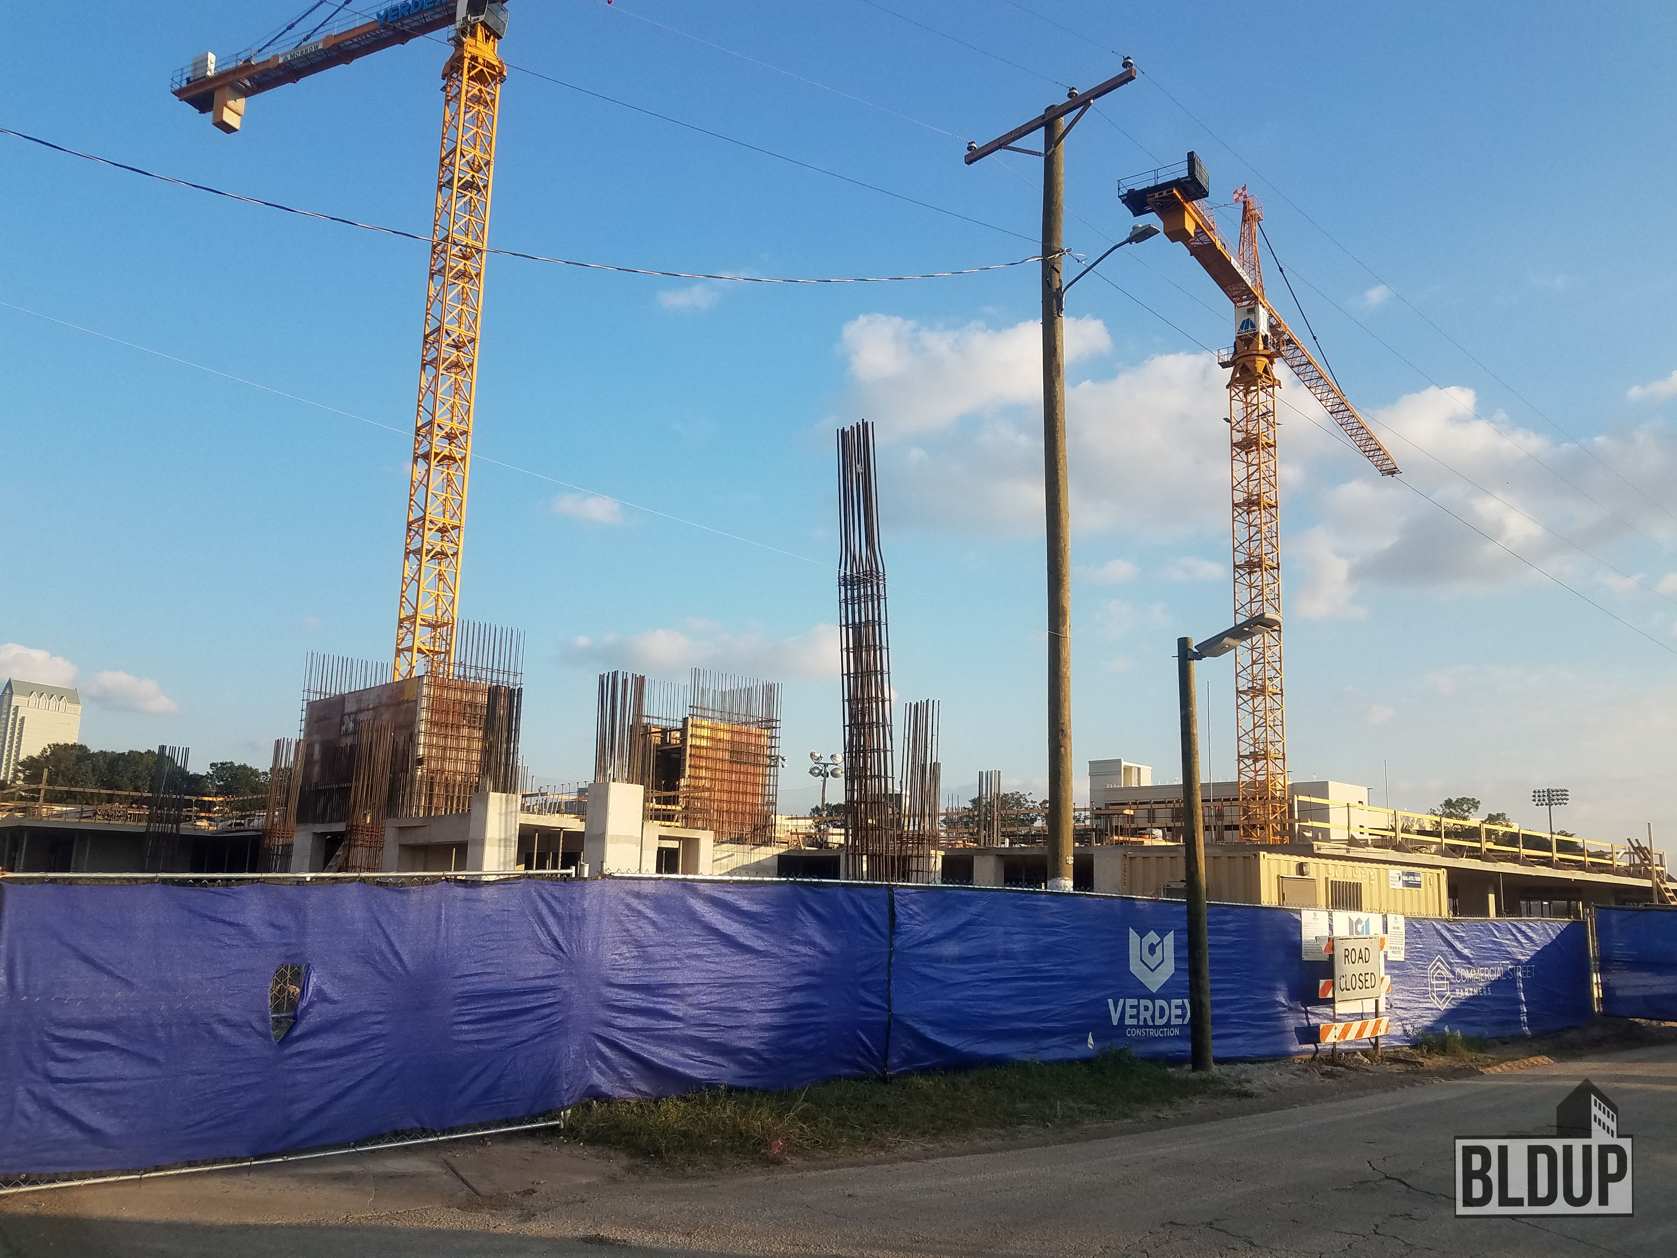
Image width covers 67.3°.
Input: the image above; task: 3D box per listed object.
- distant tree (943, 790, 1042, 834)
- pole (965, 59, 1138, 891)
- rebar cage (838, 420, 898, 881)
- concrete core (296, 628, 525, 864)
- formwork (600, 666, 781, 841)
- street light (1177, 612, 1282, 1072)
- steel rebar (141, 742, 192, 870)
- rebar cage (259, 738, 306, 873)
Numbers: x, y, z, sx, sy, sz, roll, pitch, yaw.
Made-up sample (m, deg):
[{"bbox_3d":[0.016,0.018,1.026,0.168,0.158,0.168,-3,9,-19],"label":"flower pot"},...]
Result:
[{"bbox_3d":[14.442,19.191,113.492,10.000,9.137,9.500,2,-11,0],"label":"distant tree"},{"bbox_3d":[2.602,-0.950,15.199,0.420,11.780,2.450,12,-14,-42],"label":"pole"},{"bbox_3d":[0.563,1.171,23.184,0.660,10.424,0.660,12,-14,-42],"label":"rebar cage"},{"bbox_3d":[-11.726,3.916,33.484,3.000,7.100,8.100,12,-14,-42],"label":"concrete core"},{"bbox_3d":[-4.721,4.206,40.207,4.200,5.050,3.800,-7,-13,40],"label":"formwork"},{"bbox_3d":[4.329,2.342,13.834,0.360,4.914,1.295,12,-14,-42],"label":"street light"},{"bbox_3d":[-19.738,5.925,36.927,0.700,4.885,0.700,12,-14,-42],"label":"steel rebar"},{"bbox_3d":[-16.532,5.949,37.450,0.700,5.229,0.700,12,-14,-42],"label":"rebar cage"}]

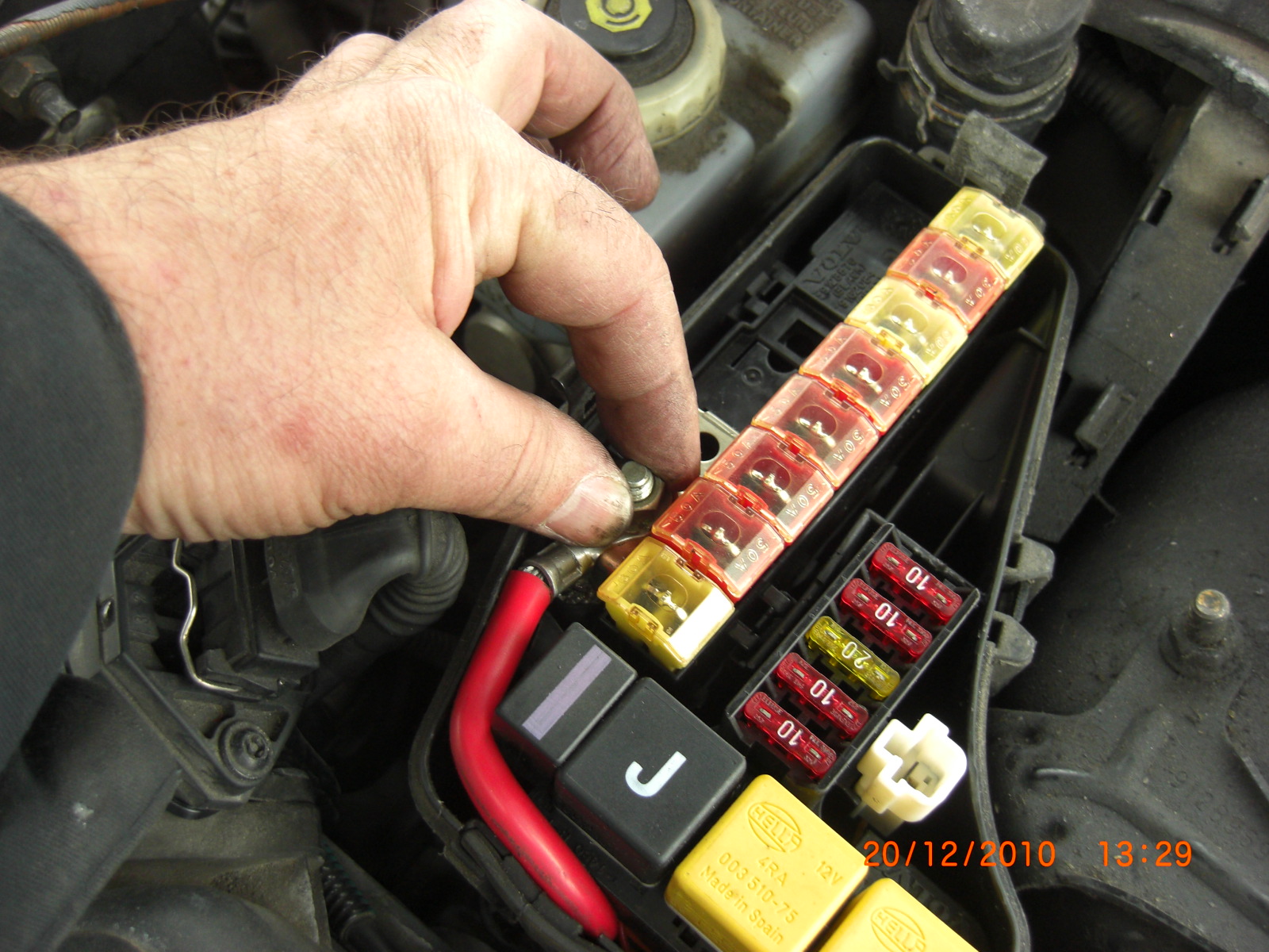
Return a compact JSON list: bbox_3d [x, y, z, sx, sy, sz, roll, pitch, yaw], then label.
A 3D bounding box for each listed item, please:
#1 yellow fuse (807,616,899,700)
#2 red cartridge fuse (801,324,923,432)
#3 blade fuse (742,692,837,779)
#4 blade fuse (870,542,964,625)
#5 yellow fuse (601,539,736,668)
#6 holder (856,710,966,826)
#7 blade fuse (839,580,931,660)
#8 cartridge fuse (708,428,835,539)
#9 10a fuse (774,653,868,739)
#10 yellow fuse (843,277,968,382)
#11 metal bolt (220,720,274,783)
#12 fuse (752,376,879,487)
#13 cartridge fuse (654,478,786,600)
[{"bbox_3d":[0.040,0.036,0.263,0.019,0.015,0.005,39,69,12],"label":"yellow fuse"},{"bbox_3d":[0.044,-0.015,0.284,0.021,0.025,0.014,39,69,12],"label":"red cartridge fuse"},{"bbox_3d":[0.030,0.055,0.284,0.019,0.018,0.005,39,68,13],"label":"blade fuse"},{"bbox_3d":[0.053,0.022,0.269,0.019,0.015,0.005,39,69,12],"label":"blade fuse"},{"bbox_3d":[0.006,0.028,0.283,0.022,0.022,0.016,38,68,13],"label":"yellow fuse"},{"bbox_3d":[0.055,0.059,0.280,0.017,0.018,0.018,38,68,13],"label":"holder"},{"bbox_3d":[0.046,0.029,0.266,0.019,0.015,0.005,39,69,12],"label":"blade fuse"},{"bbox_3d":[0.027,0.005,0.295,0.022,0.022,0.016,38,68,13],"label":"cartridge fuse"},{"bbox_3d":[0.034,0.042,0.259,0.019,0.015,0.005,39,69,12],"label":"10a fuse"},{"bbox_3d":[0.059,-0.029,0.313,0.022,0.022,0.016,38,68,13],"label":"yellow fuse"},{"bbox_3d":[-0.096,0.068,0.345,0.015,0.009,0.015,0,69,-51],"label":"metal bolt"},{"bbox_3d":[0.034,-0.005,0.279,0.021,0.025,0.014,39,69,12],"label":"fuse"},{"bbox_3d":[0.017,0.016,0.289,0.022,0.022,0.016,38,68,13],"label":"cartridge fuse"}]

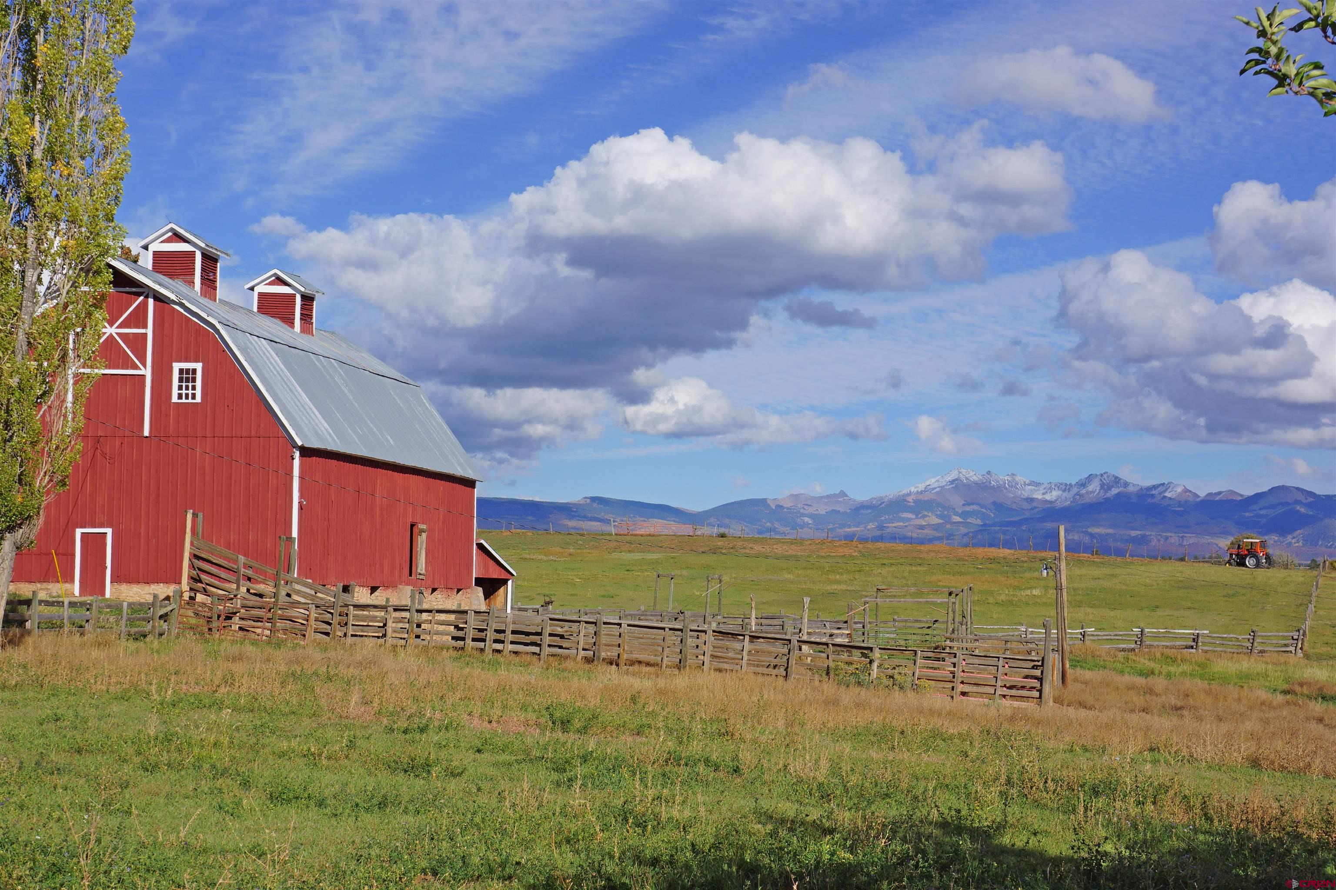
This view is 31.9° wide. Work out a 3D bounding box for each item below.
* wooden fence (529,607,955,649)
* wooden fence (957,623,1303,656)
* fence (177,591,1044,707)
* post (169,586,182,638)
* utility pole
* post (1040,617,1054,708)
[{"bbox_3d":[2.908,7.844,96.500,18.552,1.600,0.300,-1,-4,20],"label":"wooden fence"},{"bbox_3d":[21.732,9.212,110.000,16.306,1.370,0.280,1,-4,0],"label":"wooden fence"},{"bbox_3d":[-2.543,5.102,62.250,26.006,1.500,0.250,2,-3,26],"label":"fence"},{"bbox_3d":[-14.315,4.860,68.000,0.200,1.530,0.200,4,-4,26],"label":"post"},{"bbox_3d":[10.731,4.396,63.500,0.320,4.500,0.270,-1,-4,0],"label":"utility pole"},{"bbox_3d":[9.157,5.236,56.500,0.220,2.100,0.220,-1,-4,26],"label":"post"}]

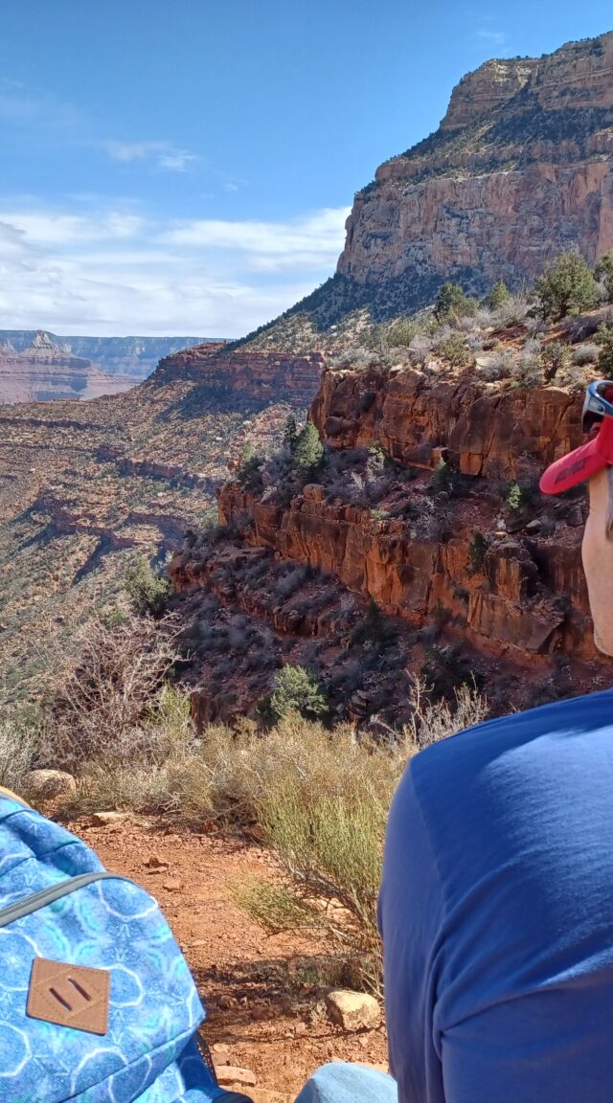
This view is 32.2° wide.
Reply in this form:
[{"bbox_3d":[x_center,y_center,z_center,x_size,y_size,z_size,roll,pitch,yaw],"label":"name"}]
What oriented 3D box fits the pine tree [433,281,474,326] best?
[{"bbox_3d":[7.480,-12.620,54.000,2.030,2.190,1.960,1,8,8],"label":"pine tree"}]

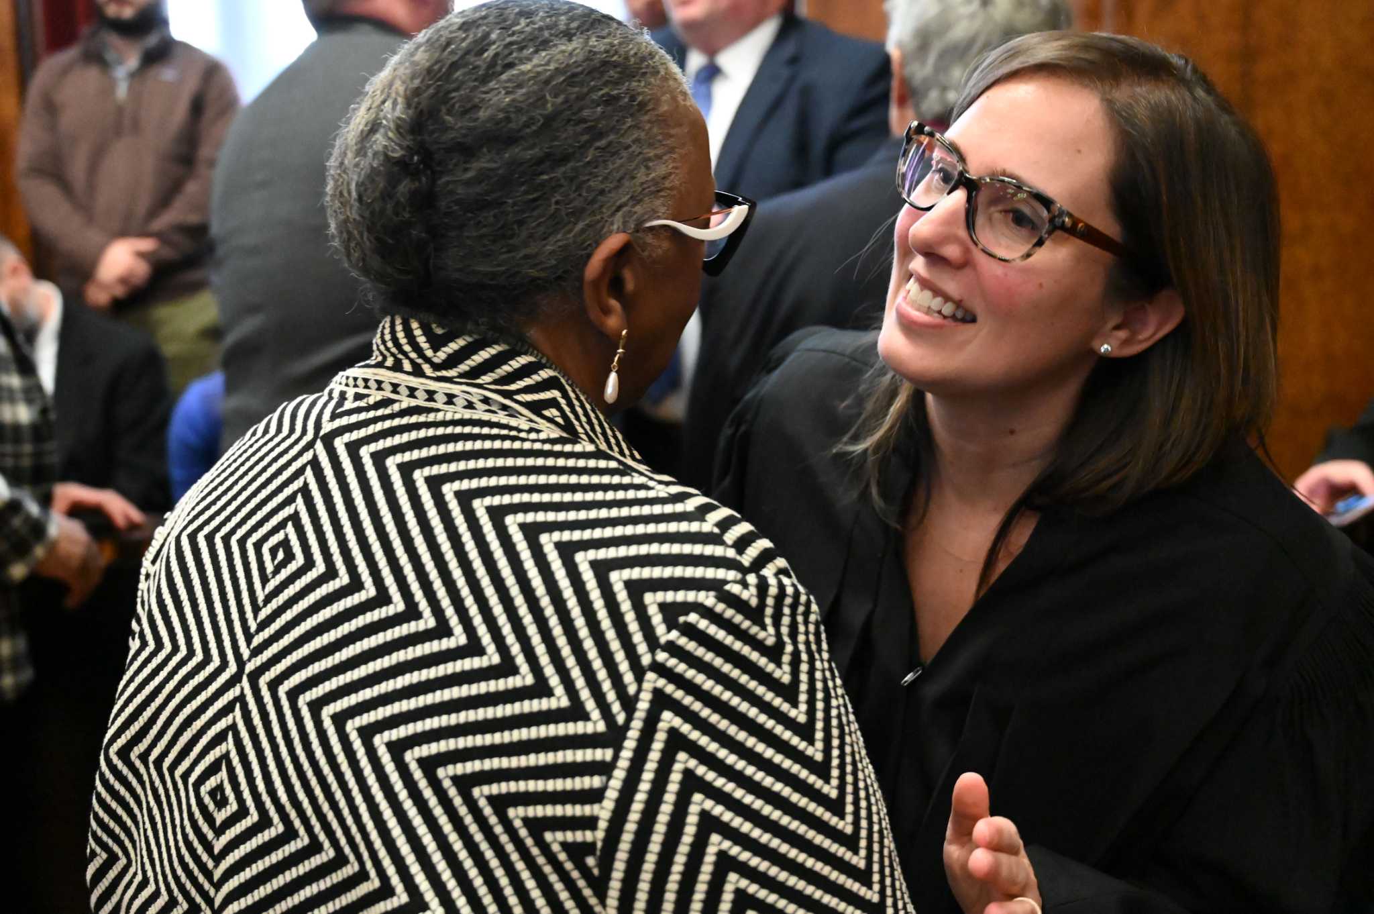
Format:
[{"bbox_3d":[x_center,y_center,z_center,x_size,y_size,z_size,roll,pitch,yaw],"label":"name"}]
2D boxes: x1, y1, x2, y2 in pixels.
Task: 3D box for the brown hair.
[{"bbox_3d":[0.229,-0.083,1.000,0.235,0.335,0.220,4,16,-43],"label":"brown hair"}]

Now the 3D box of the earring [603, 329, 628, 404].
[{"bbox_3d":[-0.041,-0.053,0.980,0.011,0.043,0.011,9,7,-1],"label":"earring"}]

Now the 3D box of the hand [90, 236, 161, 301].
[{"bbox_3d":[-1.274,-0.424,3.800,0.150,0.150,0.100,0,10,-6],"label":"hand"}]

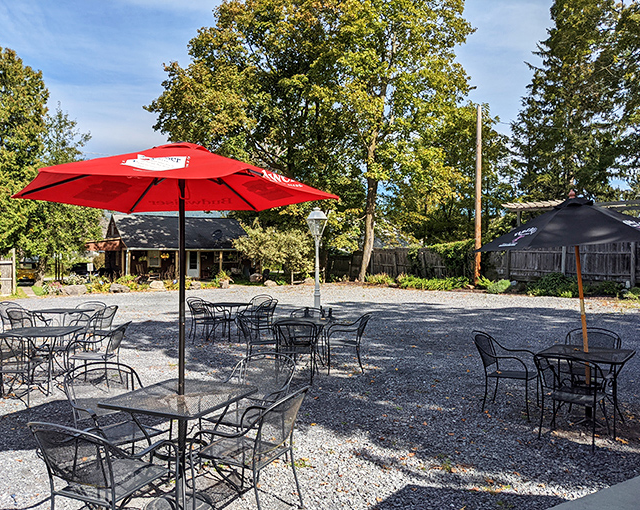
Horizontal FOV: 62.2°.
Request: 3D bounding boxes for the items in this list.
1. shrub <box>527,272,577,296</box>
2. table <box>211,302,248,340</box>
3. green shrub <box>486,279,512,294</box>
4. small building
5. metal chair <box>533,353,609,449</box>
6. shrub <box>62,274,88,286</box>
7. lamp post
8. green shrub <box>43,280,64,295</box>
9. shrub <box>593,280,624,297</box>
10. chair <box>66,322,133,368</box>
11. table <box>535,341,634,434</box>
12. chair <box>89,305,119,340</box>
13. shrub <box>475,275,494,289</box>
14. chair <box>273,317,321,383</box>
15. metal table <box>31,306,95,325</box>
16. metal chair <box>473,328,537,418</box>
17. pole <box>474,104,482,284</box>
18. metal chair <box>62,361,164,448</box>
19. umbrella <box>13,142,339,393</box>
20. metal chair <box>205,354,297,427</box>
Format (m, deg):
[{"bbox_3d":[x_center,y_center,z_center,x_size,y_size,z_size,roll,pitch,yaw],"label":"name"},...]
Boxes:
[{"bbox_3d":[9.900,1.220,22.600,2.150,0.950,1.800,0,0,24],"label":"shrub"},{"bbox_3d":[-1.797,1.302,10.305,0.770,0.720,0.770,0,0,17],"label":"table"},{"bbox_3d":[7.470,1.300,22.000,1.060,0.640,0.950,0,0,19],"label":"green shrub"},{"bbox_3d":[-11.300,-0.630,41.300,10.600,4.650,7.000,0,0,-34],"label":"small building"},{"bbox_3d":[2.310,1.280,4.840,0.570,0.840,0.630,0,0,36],"label":"metal chair"},{"bbox_3d":[-10.740,1.160,23.300,1.150,0.700,1.000,0,0,-25],"label":"shrub"},{"bbox_3d":[-0.065,0.225,13.770,0.540,2.950,0.540,0,0,0],"label":"lamp post"},{"bbox_3d":[-10.800,1.340,21.500,0.900,0.570,0.800,0,0,-27],"label":"green shrub"},{"bbox_3d":[12.140,1.390,22.400,1.250,0.620,1.100,0,0,24],"label":"shrub"},{"bbox_3d":[-2.840,1.280,6.920,0.630,0.840,0.570,0,0,5],"label":"chair"},{"bbox_3d":[2.623,1.314,5.225,0.770,0.720,0.770,0,0,39],"label":"table"},{"bbox_3d":[-3.860,1.280,9.250,0.630,0.840,0.570,0,0,-5],"label":"chair"},{"bbox_3d":[7.290,1.220,23.500,0.900,0.660,0.800,0,0,17],"label":"shrub"},{"bbox_3d":[-0.317,1.255,7.035,0.590,0.835,0.635,0,0,3],"label":"chair"},{"bbox_3d":[-4.580,1.340,9.400,0.820,0.720,0.820,0,0,0],"label":"metal table"},{"bbox_3d":[1.988,1.256,5.745,0.635,0.835,0.590,0,0,31],"label":"metal chair"},{"bbox_3d":[8.690,-3.250,29.100,0.280,9.900,0.280,1,0,0],"label":"pole"},{"bbox_3d":[-1.542,1.270,3.980,0.590,0.835,0.635,0,0,-45],"label":"metal chair"},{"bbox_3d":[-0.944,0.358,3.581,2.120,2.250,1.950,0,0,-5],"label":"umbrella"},{"bbox_3d":[-0.542,1.266,4.285,0.590,0.835,0.635,0,0,26],"label":"metal chair"}]

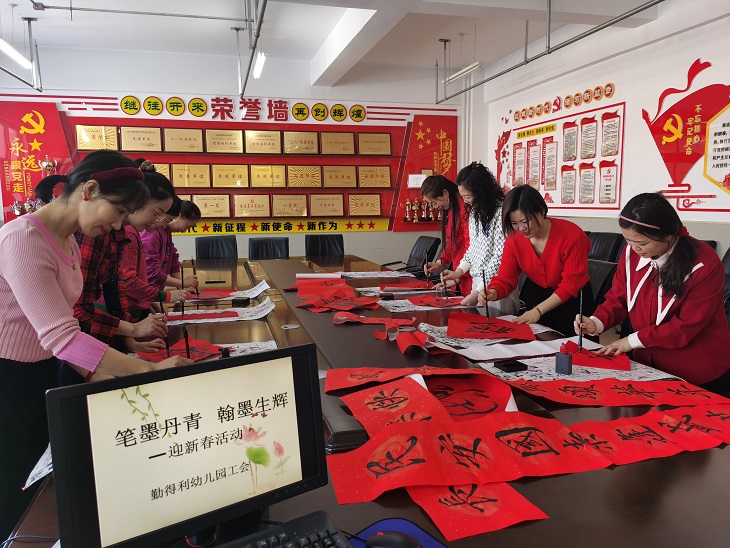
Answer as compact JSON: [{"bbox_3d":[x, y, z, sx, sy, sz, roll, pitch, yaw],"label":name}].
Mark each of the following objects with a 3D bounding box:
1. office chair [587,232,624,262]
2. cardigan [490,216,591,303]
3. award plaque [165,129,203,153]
[{"bbox_3d":[2.528,0.044,6.471,0.620,1.000,0.580,-3,8,-22],"label":"office chair"},{"bbox_3d":[0.955,-0.079,3.100,0.500,0.460,0.390,6,10,42],"label":"cardigan"},{"bbox_3d":[-2.773,-2.051,8.749,0.580,0.380,0.030,-2,8,-15],"label":"award plaque"}]

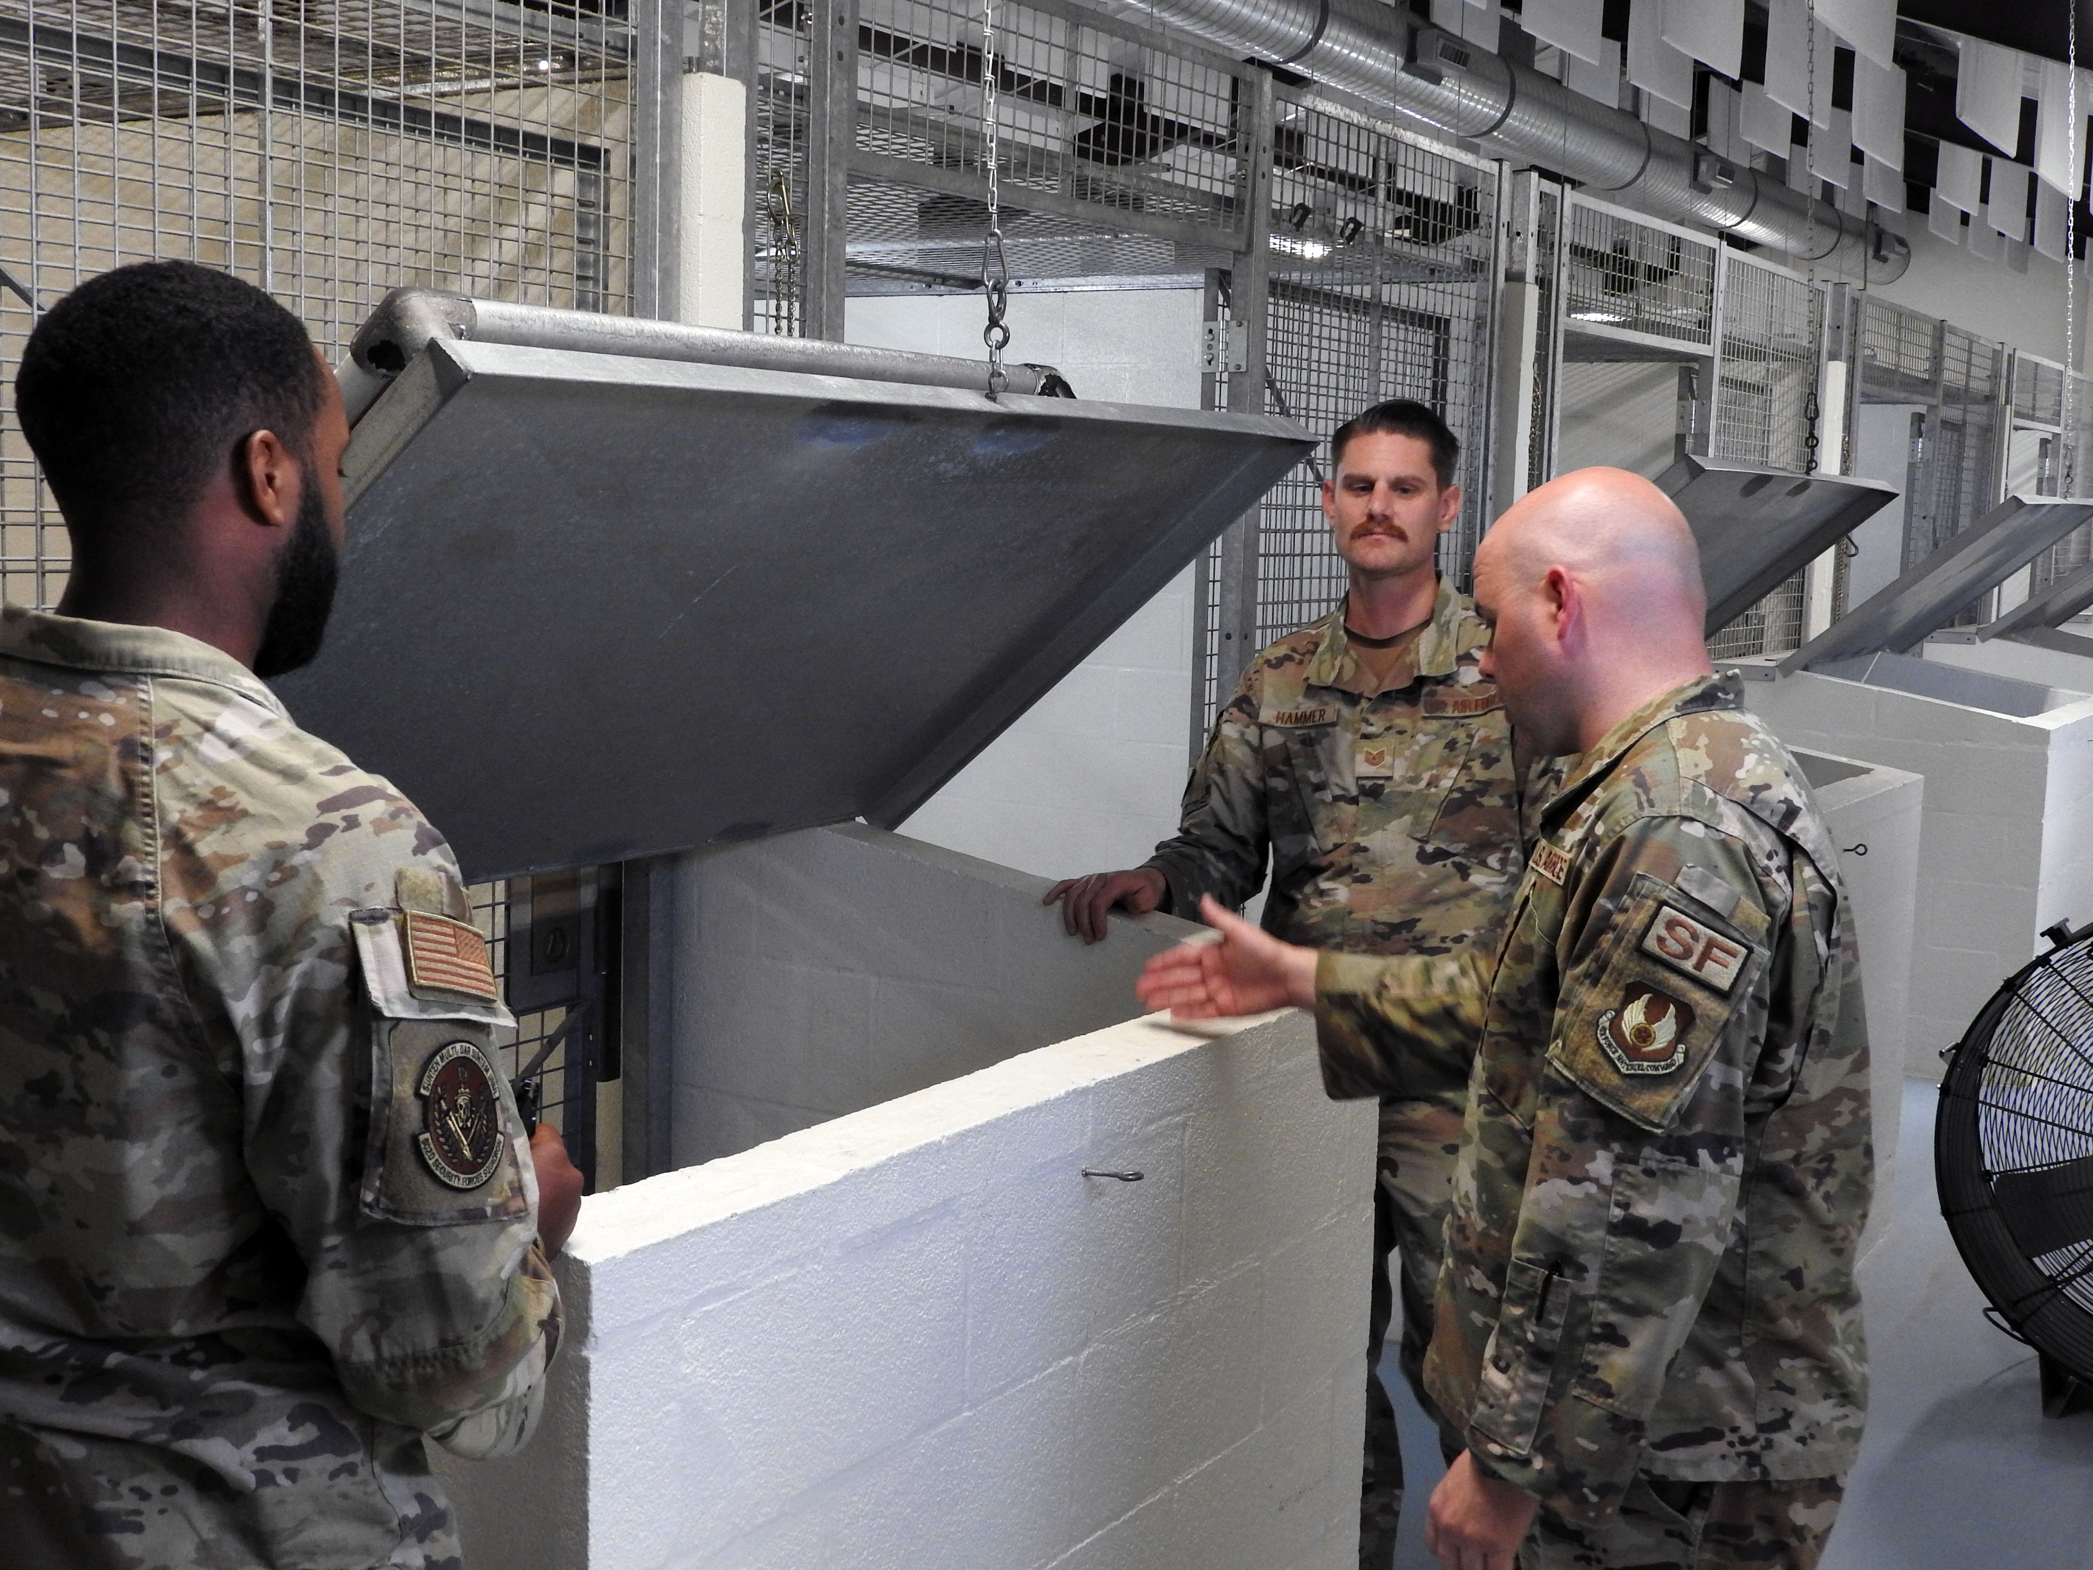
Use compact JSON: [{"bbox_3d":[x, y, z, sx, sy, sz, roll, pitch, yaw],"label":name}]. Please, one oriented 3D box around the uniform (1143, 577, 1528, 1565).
[{"bbox_3d":[0.426,0.442,3.425,0.520,1.470,0.430,4,7,15],"label":"uniform"}]

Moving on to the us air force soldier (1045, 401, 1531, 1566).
[{"bbox_3d":[0.365,0.373,3.356,0.600,1.810,0.570,4,7,15],"label":"us air force soldier"}]

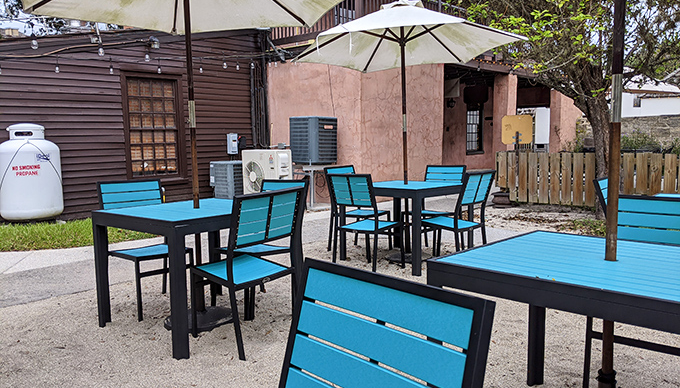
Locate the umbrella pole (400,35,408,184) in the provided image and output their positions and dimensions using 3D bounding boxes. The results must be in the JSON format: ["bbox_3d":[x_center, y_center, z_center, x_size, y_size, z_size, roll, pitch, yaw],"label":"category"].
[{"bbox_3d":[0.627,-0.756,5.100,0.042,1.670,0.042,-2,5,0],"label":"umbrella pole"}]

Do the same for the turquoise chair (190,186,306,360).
[{"bbox_3d":[-0.545,0.424,3.108,0.460,0.885,0.560,-6,7,-42],"label":"turquoise chair"}]

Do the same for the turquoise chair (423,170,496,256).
[{"bbox_3d":[1.030,0.241,4.830,0.460,0.885,0.560,-6,7,-43],"label":"turquoise chair"}]

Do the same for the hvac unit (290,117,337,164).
[{"bbox_3d":[-0.453,-0.906,8.900,0.690,0.830,0.690,5,8,45],"label":"hvac unit"}]

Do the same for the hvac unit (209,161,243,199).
[{"bbox_3d":[-1.853,-0.223,9.100,0.600,0.680,0.620,5,8,45],"label":"hvac unit"}]

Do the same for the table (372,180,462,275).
[{"bbox_3d":[0.657,0.284,5.198,0.920,0.740,0.920,5,8,44],"label":"table"}]

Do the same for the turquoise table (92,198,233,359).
[{"bbox_3d":[-0.922,0.467,3.474,0.920,0.740,0.920,4,7,40],"label":"turquoise table"}]

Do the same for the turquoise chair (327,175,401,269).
[{"bbox_3d":[0.253,0.259,4.753,0.460,0.885,0.560,3,7,37],"label":"turquoise chair"}]

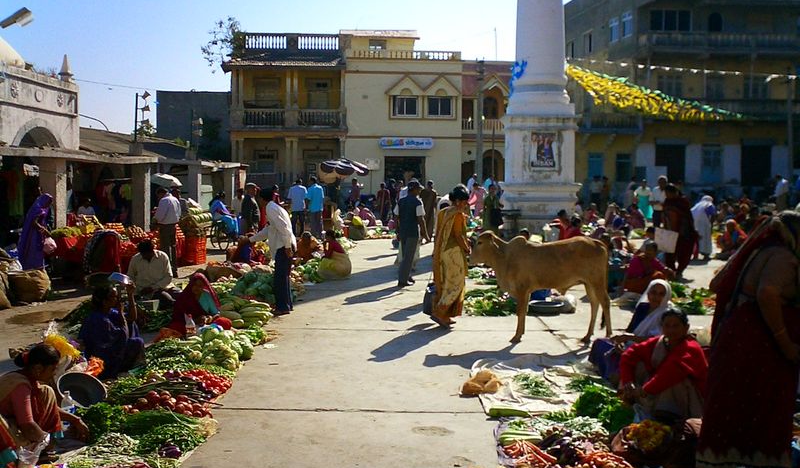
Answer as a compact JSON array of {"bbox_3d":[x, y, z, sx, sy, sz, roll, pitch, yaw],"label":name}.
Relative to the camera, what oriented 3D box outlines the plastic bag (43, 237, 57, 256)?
[{"bbox_3d":[-5.821,0.208,14.200,0.230,0.330,0.190,0,4,0],"label":"plastic bag"}]

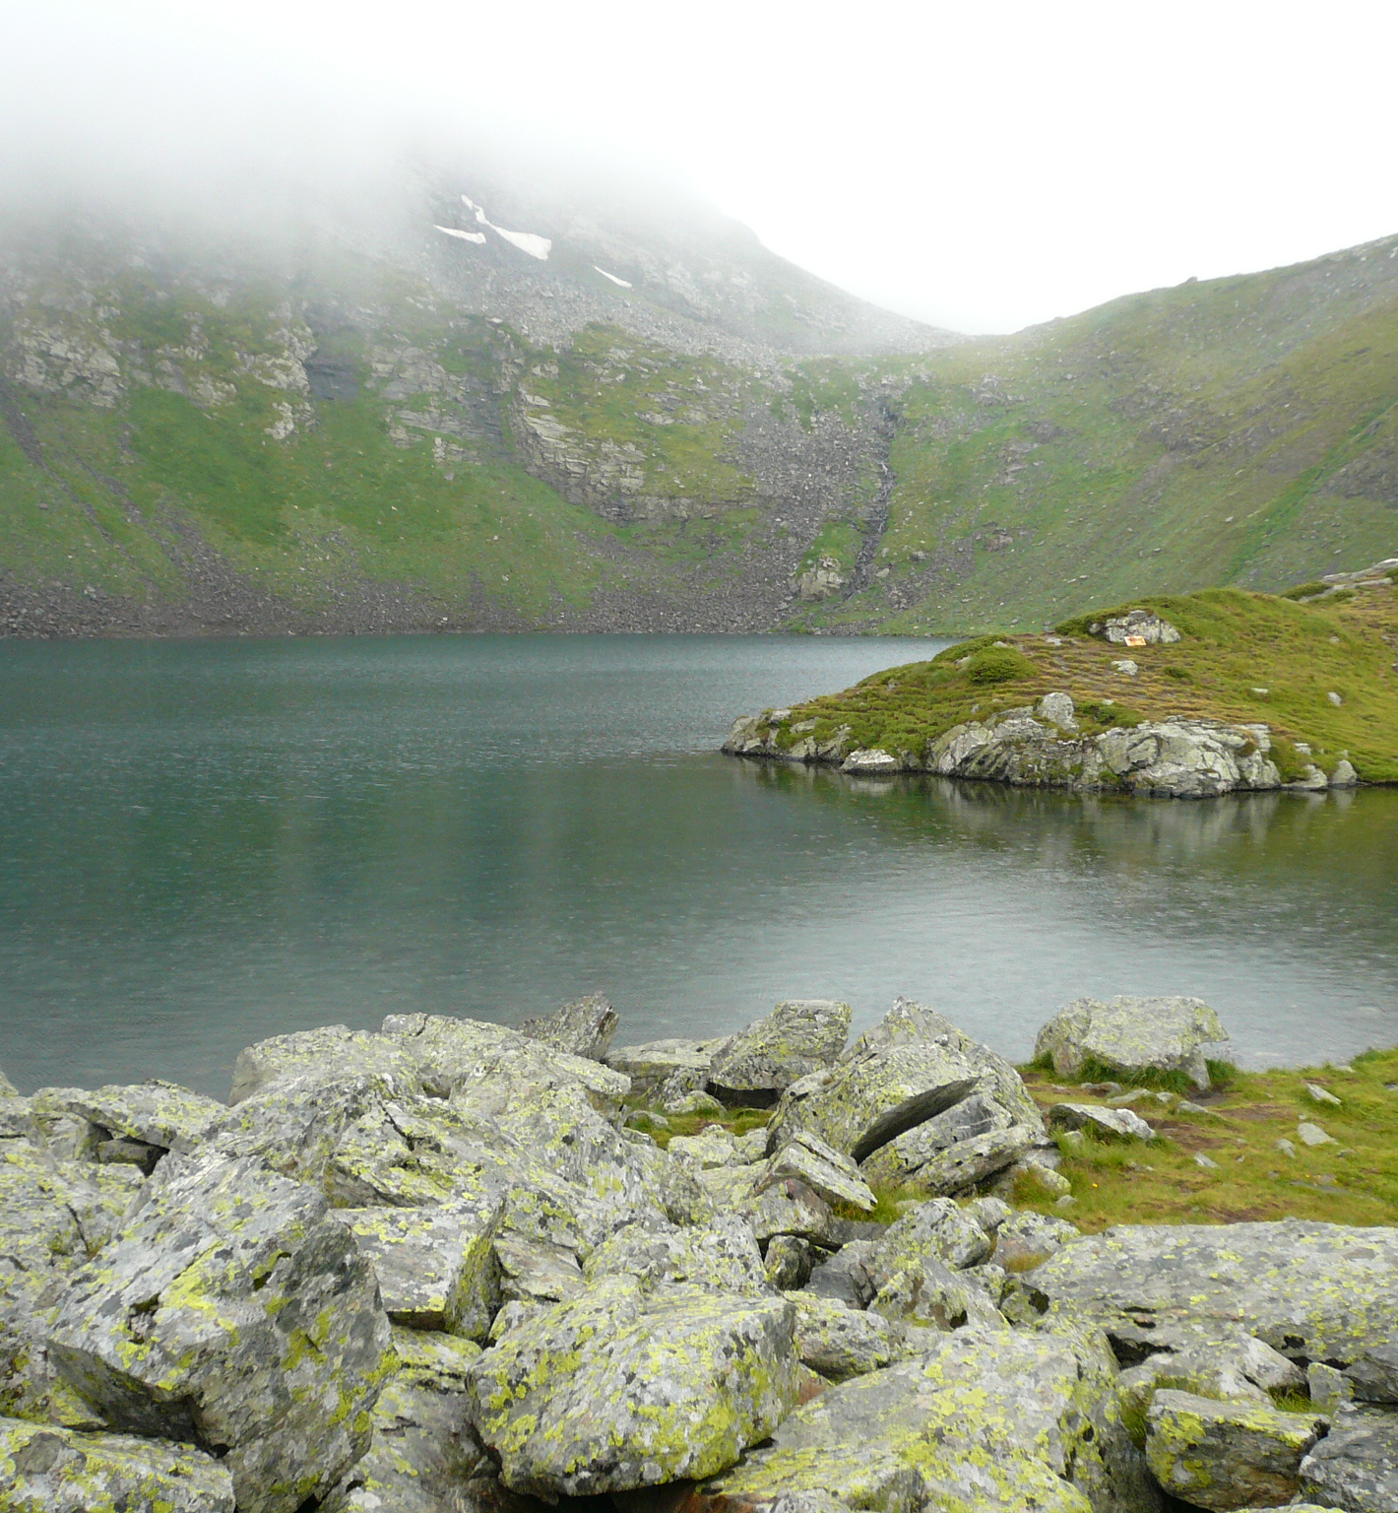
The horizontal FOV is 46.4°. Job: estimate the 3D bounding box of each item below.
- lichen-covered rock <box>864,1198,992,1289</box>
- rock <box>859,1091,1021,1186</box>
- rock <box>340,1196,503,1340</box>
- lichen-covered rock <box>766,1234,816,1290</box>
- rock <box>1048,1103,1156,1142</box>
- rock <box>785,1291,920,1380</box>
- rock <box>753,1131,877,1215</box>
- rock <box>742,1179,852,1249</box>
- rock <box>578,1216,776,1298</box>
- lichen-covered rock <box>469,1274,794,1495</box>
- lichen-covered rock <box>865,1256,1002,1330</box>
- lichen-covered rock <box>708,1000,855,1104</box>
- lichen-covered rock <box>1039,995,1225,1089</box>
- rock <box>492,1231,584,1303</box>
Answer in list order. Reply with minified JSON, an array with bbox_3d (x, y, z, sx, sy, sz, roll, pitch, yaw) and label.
[{"bbox_3d":[0.578,1.240,4.150,0.296,0.176,0.270,0,5,0],"label":"lichen-covered rock"},{"bbox_3d":[0.986,1.563,6.648,0.660,0.280,0.420,2,5,20],"label":"rock"},{"bbox_3d":[-0.591,1.060,3.400,0.352,0.217,0.320,-1,5,-10],"label":"rock"},{"bbox_3d":[0.294,1.611,5.198,0.160,0.170,0.170,0,5,0],"label":"lichen-covered rock"},{"bbox_3d":[1.782,1.619,7.209,0.490,0.130,0.280,-1,5,-15],"label":"rock"},{"bbox_3d":[0.389,1.483,4.178,0.370,0.190,0.270,-1,5,-15],"label":"rock"},{"bbox_3d":[0.323,1.159,4.550,0.287,0.161,0.270,-2,5,-20],"label":"rock"},{"bbox_3d":[0.342,1.591,5.671,0.370,0.180,0.300,0,5,0],"label":"rock"},{"bbox_3d":[-0.054,1.168,3.750,0.421,0.141,0.300,0,5,-5],"label":"rock"},{"bbox_3d":[-0.133,1.313,3.403,0.690,0.370,0.520,0,5,0],"label":"lichen-covered rock"},{"bbox_3d":[0.550,1.265,3.800,0.283,0.142,0.240,-1,5,-10],"label":"lichen-covered rock"},{"bbox_3d":[0.383,1.431,7.862,0.680,0.420,0.500,1,5,15],"label":"lichen-covered rock"},{"bbox_3d":[1.740,1.152,6.600,0.718,0.315,0.480,0,5,0],"label":"lichen-covered rock"},{"bbox_3d":[-0.437,1.381,4.419,0.270,0.140,0.240,-1,5,-15],"label":"rock"}]

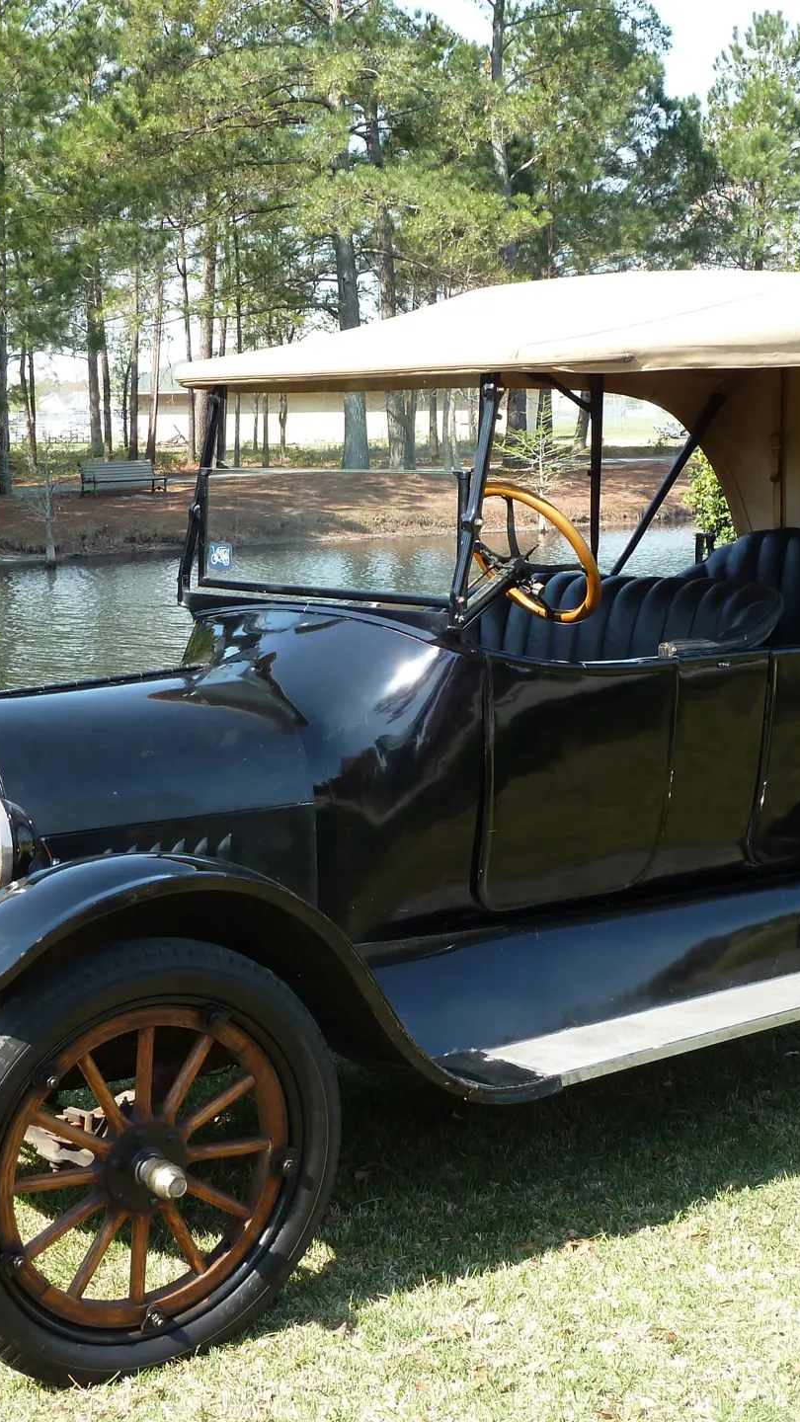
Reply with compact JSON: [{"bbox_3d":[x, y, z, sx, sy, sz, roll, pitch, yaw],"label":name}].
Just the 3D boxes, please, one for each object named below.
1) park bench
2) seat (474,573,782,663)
[{"bbox_3d":[-6.278,-5.257,52.000,1.850,0.820,0.630,-6,9,-35],"label":"park bench"},{"bbox_3d":[0.376,-0.006,5.412,0.594,0.614,1.119,-6,9,-39],"label":"seat"}]

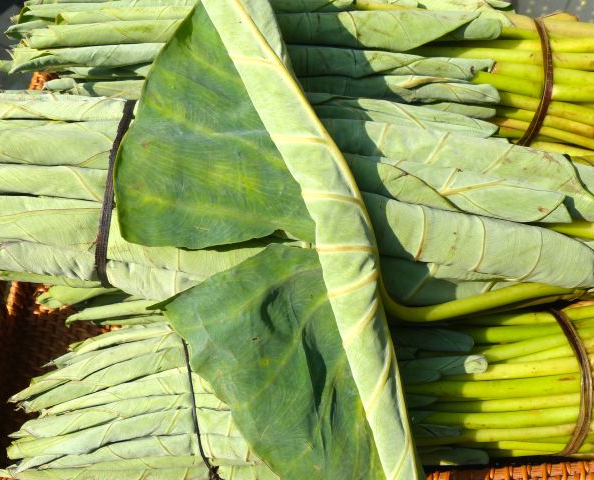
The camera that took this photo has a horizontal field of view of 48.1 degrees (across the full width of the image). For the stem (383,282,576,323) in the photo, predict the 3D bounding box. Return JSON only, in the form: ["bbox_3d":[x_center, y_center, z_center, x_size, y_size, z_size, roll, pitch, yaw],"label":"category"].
[{"bbox_3d":[0.159,0.054,0.580,0.166,0.029,0.028,-3,58,-2],"label":"stem"}]

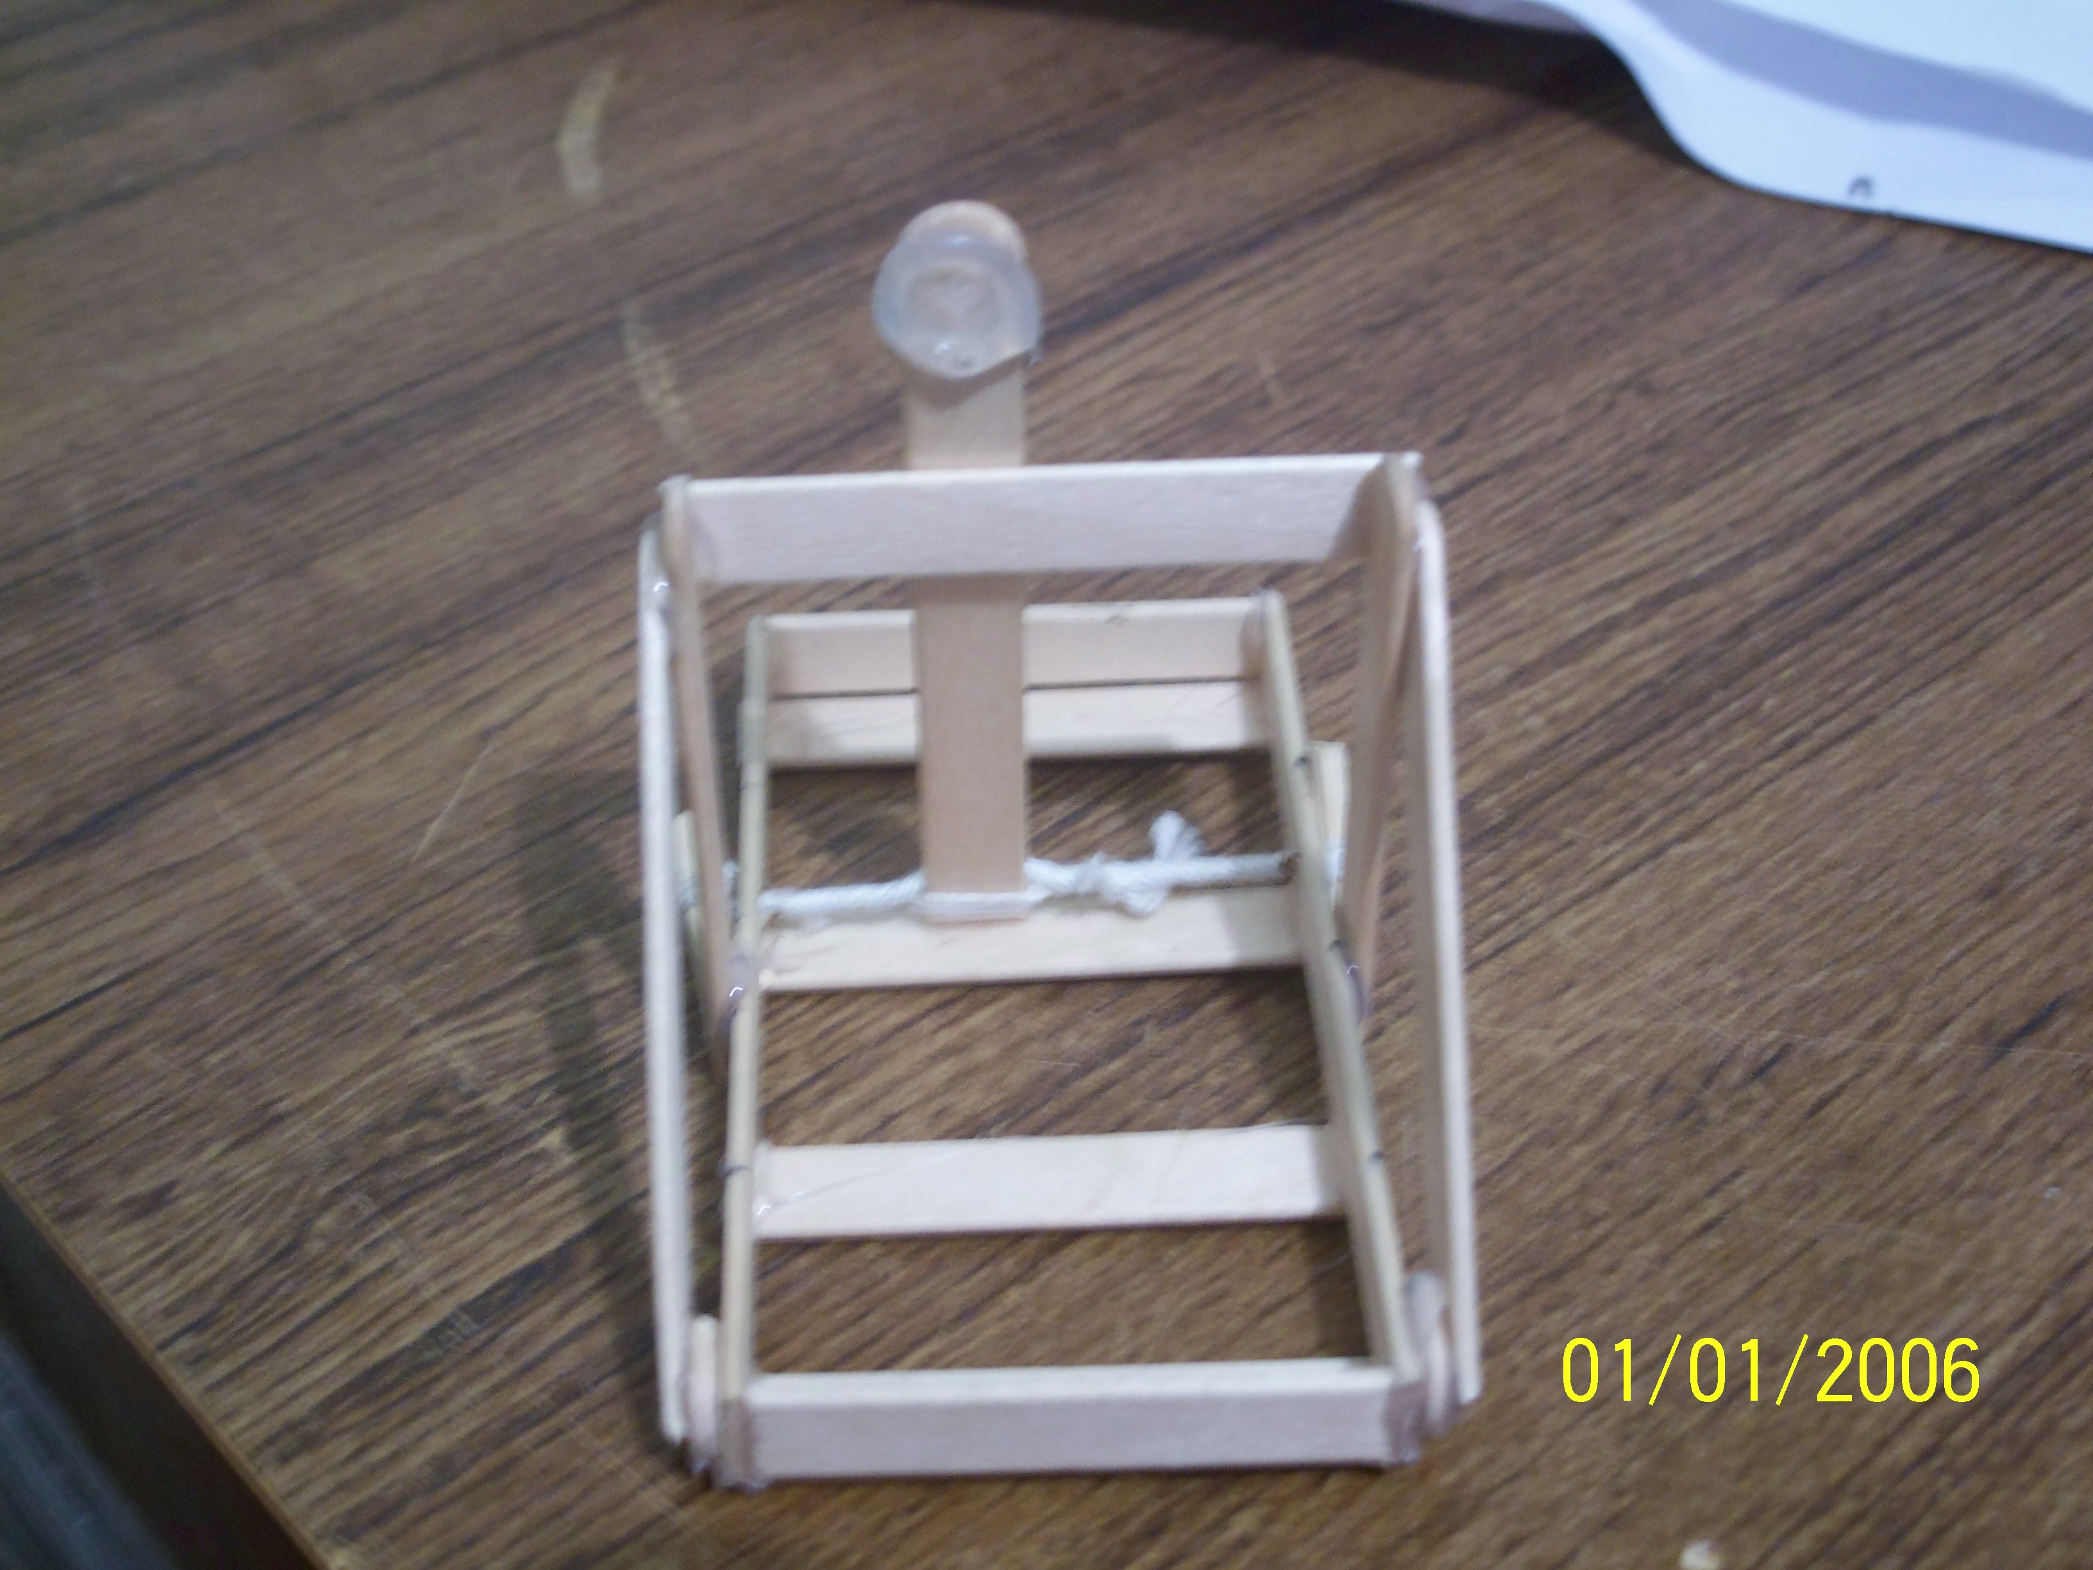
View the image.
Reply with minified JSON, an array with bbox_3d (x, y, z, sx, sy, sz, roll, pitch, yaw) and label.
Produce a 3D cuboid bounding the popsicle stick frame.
[{"bbox_3d":[0.000,-0.003,0.281,0.069,0.068,0.110,-2,41,-2],"label":"popsicle stick frame"}]

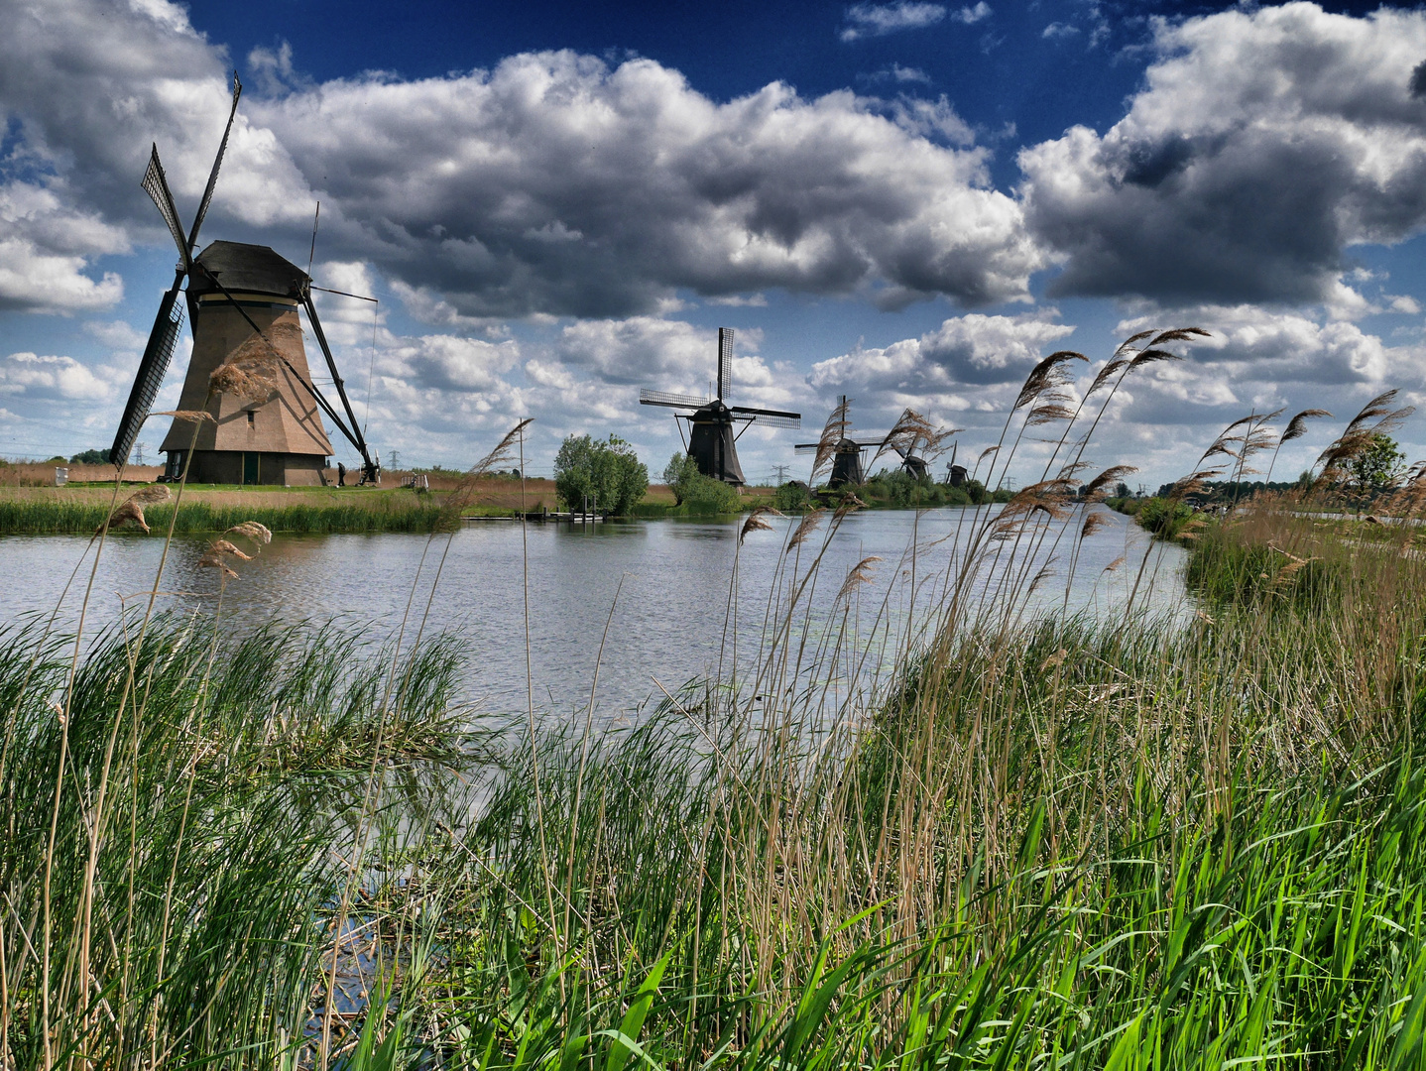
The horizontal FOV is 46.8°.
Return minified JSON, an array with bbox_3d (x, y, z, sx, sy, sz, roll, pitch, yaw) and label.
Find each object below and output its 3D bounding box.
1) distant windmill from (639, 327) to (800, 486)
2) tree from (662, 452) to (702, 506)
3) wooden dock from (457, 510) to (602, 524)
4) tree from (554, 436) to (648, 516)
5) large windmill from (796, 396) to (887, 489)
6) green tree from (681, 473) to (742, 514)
[{"bbox_3d":[-0.400,-21.400,288.000,28.300,28.700,13.000,0,1,-16],"label":"distant windmill"},{"bbox_3d":[-3.800,-7.200,212.000,5.300,7.000,5.000,0,1,0],"label":"tree"},{"bbox_3d":[-15.600,-1.640,144.000,13.200,1.100,3.500,0,1,12],"label":"wooden dock"},{"bbox_3d":[-12.000,-6.600,177.000,10.300,8.800,9.000,0,1,12],"label":"tree"},{"bbox_3d":[38.000,-25.000,460.000,28.300,28.700,13.000,0,1,-18],"label":"large windmill"},{"bbox_3d":[-0.400,-5.300,211.000,7.800,5.100,6.500,0,1,12],"label":"green tree"}]

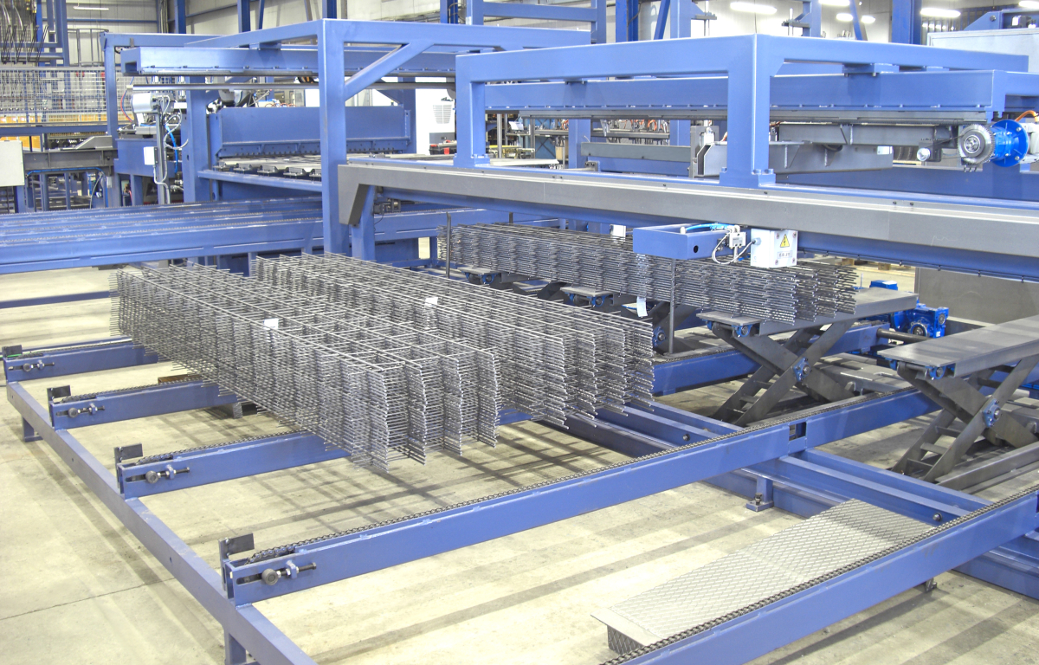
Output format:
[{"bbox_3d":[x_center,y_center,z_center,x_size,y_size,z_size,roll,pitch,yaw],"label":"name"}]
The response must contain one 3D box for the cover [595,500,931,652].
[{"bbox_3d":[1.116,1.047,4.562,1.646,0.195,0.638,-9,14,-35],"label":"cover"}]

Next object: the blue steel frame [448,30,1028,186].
[{"bbox_3d":[1.522,-1.572,7.859,2.788,0.804,2.973,-9,14,-35],"label":"blue steel frame"}]

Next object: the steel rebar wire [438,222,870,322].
[{"bbox_3d":[0.777,-0.538,8.465,0.789,0.316,3.930,-9,14,-35],"label":"steel rebar wire"}]

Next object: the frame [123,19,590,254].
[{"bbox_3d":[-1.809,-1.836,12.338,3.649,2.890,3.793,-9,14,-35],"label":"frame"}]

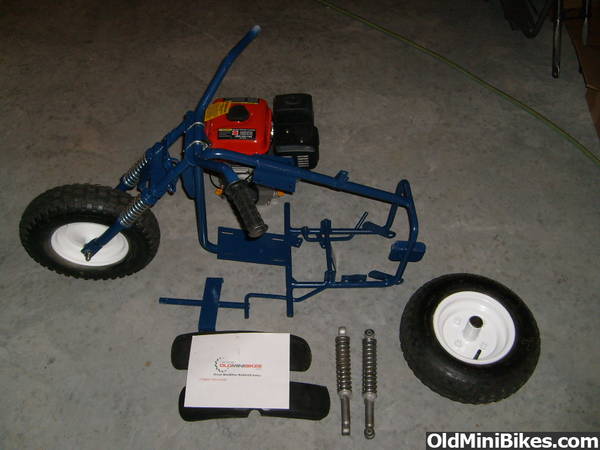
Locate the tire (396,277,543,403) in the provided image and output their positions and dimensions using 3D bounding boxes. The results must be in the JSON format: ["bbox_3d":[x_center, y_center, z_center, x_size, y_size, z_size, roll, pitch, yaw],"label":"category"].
[{"bbox_3d":[0.472,0.307,1.688,0.376,0.118,0.376,-1,54,1],"label":"tire"}]

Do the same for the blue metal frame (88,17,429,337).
[{"bbox_3d":[-0.121,-0.064,1.648,1.000,0.650,0.690,-1,54,1],"label":"blue metal frame"}]

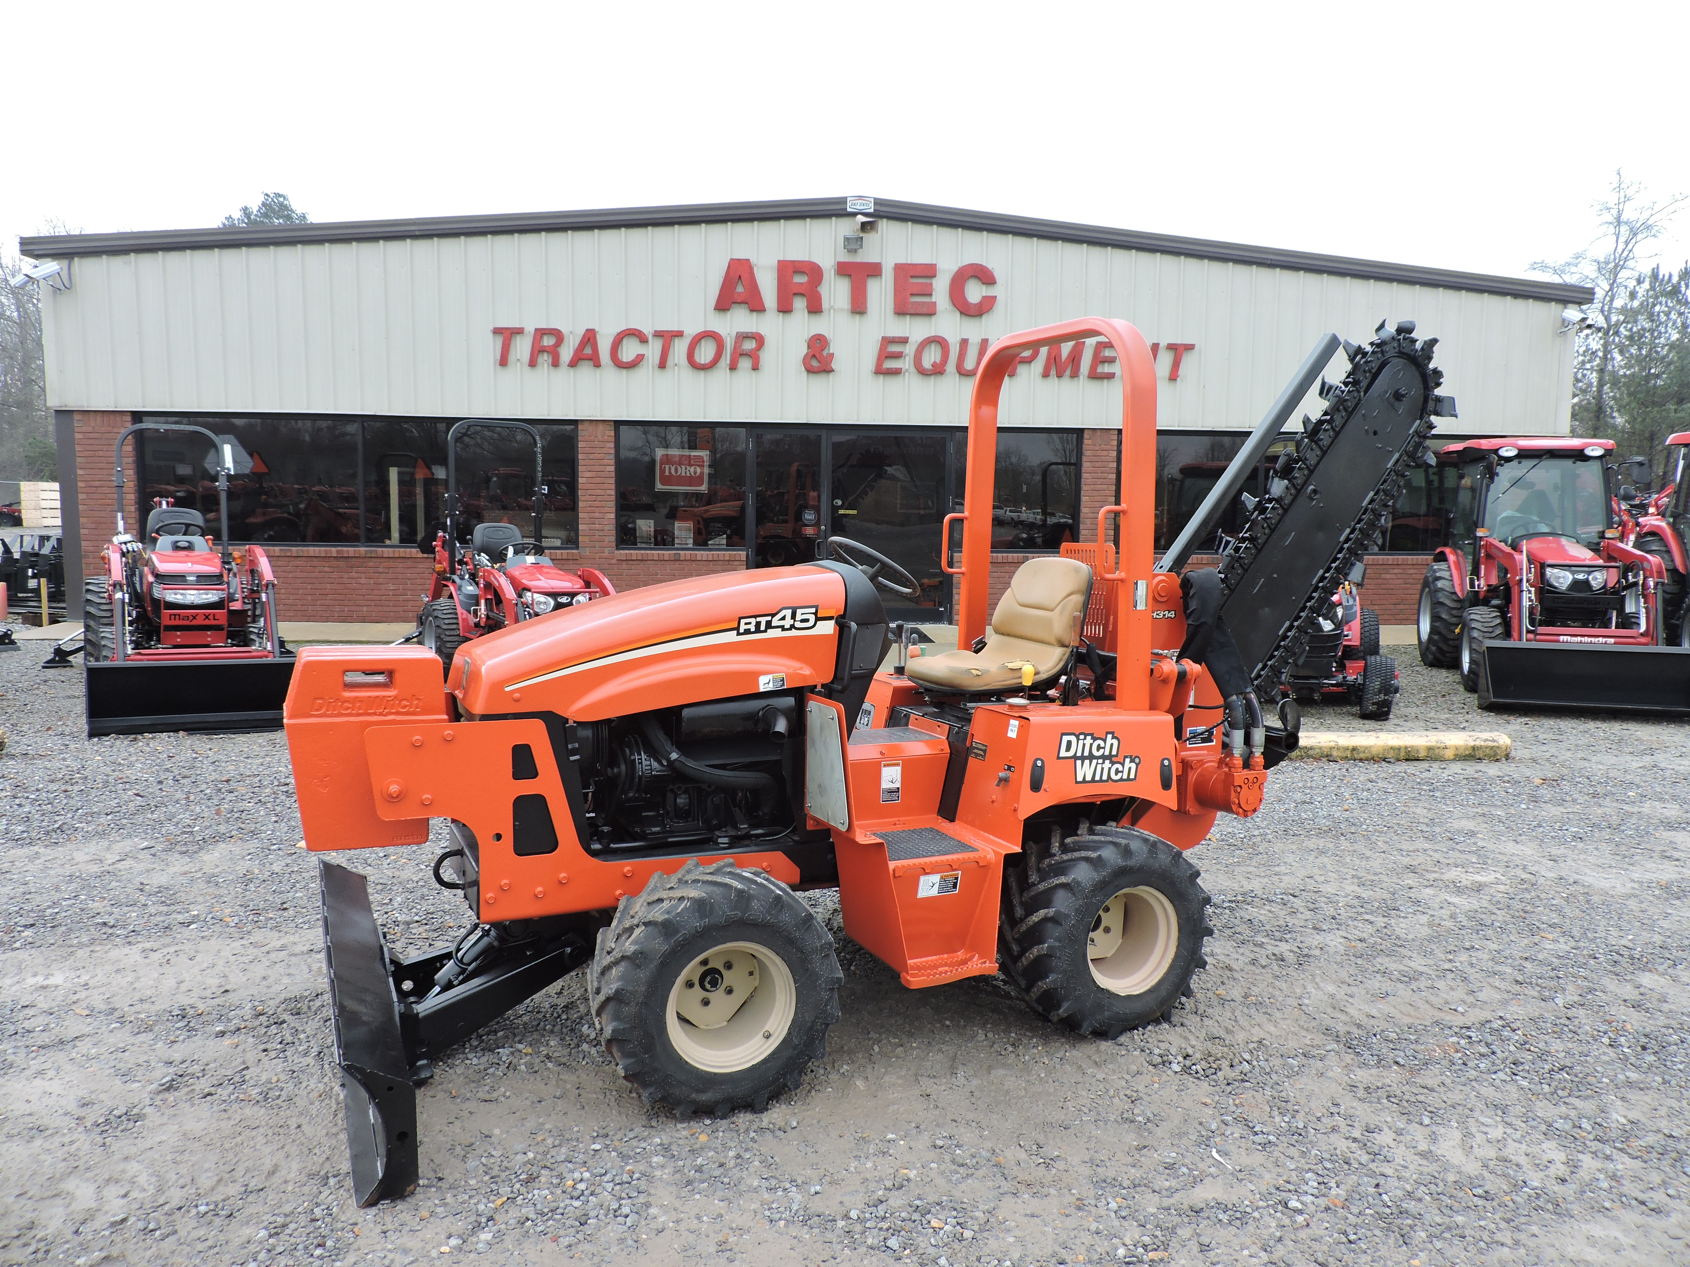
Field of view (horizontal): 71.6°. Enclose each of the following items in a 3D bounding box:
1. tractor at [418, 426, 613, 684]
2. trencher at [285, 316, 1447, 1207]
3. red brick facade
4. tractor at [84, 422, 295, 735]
[{"bbox_3d":[-2.836,-0.740,10.159,1.350,2.240,4.300,-4,7,-35],"label":"tractor"},{"bbox_3d":[0.420,-0.005,3.971,4.200,2.280,1.560,-2,7,-25],"label":"trencher"},{"bbox_3d":[-0.103,-1.338,14.466,17.826,2.440,0.450,0,6,-5],"label":"red brick facade"},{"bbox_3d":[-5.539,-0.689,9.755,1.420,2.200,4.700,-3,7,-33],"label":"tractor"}]

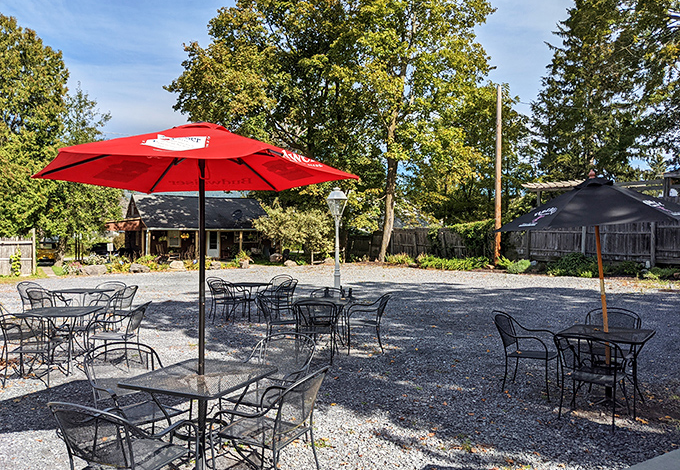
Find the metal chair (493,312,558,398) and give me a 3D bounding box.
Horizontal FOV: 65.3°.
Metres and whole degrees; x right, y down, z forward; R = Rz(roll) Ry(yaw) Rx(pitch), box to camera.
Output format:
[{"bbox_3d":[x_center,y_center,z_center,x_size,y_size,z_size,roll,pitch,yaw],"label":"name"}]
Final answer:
[{"bbox_3d":[1.988,1.256,5.745,0.635,0.835,0.590,0,0,31],"label":"metal chair"}]

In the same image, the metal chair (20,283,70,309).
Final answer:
[{"bbox_3d":[-5.267,1.256,9.335,0.635,0.835,0.590,0,0,20],"label":"metal chair"}]

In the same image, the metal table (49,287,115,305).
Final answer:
[{"bbox_3d":[-4.580,1.340,9.400,0.820,0.720,0.820,0,0,0],"label":"metal table"}]

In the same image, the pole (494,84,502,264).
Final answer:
[{"bbox_3d":[8.690,-3.250,29.100,0.280,9.900,0.280,1,0,0],"label":"pole"}]

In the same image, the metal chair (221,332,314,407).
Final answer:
[{"bbox_3d":[-0.542,1.266,4.285,0.590,0.835,0.635,0,0,26],"label":"metal chair"}]

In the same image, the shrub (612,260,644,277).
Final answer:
[{"bbox_3d":[12.140,1.390,22.400,1.250,0.620,1.100,0,0,24],"label":"shrub"}]

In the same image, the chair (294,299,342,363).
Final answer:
[{"bbox_3d":[-0.317,1.255,7.035,0.590,0.835,0.635,0,0,3],"label":"chair"}]

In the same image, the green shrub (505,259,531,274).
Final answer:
[{"bbox_3d":[7.470,1.300,22.000,1.060,0.640,0.950,0,0,19],"label":"green shrub"}]

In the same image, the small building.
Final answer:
[{"bbox_3d":[-11.300,-0.630,41.300,10.600,4.650,7.000,0,0,-34],"label":"small building"}]

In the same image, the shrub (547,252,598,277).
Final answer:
[{"bbox_3d":[9.900,1.220,22.600,2.150,0.950,1.800,0,0,24],"label":"shrub"}]

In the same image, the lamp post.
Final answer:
[{"bbox_3d":[-0.065,0.225,13.770,0.540,2.950,0.540,0,0,0],"label":"lamp post"}]

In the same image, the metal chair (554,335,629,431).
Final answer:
[{"bbox_3d":[2.310,1.280,4.840,0.570,0.840,0.630,0,0,36],"label":"metal chair"}]

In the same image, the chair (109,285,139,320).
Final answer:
[{"bbox_3d":[-3.860,1.280,9.250,0.630,0.840,0.570,0,0,-5],"label":"chair"}]

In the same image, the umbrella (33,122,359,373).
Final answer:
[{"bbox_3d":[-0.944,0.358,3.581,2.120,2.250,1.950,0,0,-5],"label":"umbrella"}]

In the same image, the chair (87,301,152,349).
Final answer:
[{"bbox_3d":[-2.840,1.280,6.920,0.630,0.840,0.570,0,0,5],"label":"chair"}]

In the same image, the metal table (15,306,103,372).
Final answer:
[{"bbox_3d":[-3.570,1.340,6.800,0.800,0.720,0.800,0,0,0],"label":"metal table"}]

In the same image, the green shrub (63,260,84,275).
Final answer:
[{"bbox_3d":[-10.800,1.340,21.500,0.900,0.570,0.800,0,0,-27],"label":"green shrub"}]

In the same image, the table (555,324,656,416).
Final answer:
[{"bbox_3d":[2.623,1.314,5.225,0.770,0.720,0.770,0,0,39],"label":"table"}]

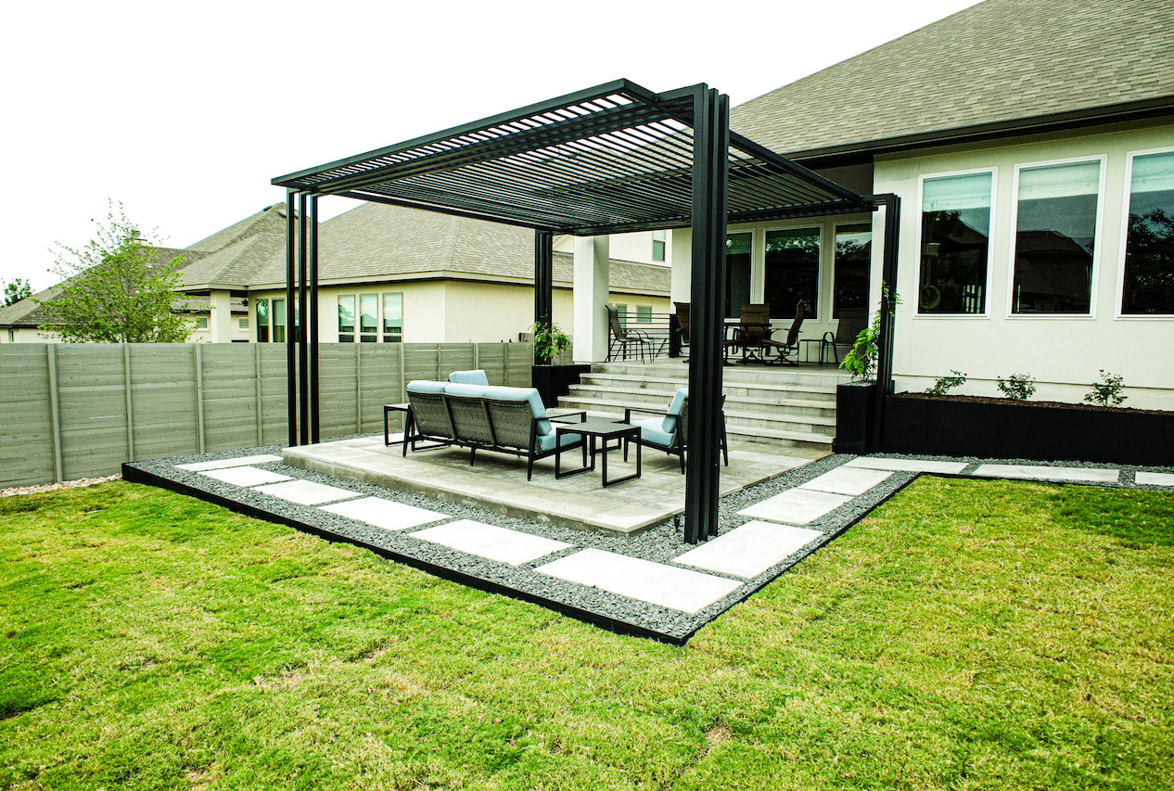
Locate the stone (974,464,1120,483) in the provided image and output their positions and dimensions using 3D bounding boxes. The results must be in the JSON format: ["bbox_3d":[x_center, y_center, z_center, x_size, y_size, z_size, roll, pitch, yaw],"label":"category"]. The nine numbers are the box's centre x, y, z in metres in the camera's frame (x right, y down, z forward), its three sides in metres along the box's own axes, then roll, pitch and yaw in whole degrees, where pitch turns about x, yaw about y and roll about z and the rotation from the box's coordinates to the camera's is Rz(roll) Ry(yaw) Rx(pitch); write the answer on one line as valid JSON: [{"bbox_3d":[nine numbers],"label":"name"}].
[{"bbox_3d":[4.674,0.820,7.082,1.220,0.060,0.610,5,6,39],"label":"stone"}]

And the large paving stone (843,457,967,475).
[{"bbox_3d":[3.643,0.827,7.937,1.220,0.060,0.610,4,6,38],"label":"large paving stone"}]

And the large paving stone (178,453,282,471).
[{"bbox_3d":[-4.629,0.913,9.097,0.610,0.060,1.220,5,6,39],"label":"large paving stone"}]

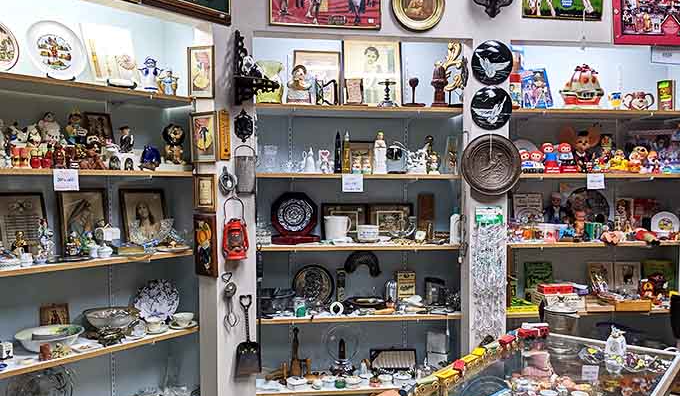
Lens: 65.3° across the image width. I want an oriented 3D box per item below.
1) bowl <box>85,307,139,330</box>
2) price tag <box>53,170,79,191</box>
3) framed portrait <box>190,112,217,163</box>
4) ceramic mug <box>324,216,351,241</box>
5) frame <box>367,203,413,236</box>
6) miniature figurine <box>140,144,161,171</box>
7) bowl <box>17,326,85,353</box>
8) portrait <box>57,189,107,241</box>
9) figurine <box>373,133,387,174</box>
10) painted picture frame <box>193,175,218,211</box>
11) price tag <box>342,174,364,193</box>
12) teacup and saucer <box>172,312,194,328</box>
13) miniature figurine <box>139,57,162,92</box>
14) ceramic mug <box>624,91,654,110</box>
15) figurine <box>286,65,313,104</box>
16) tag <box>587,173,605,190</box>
[{"bbox_3d":[-1.004,0.558,2.326,0.240,0.090,0.240,2,2,42],"label":"bowl"},{"bbox_3d":[-1.026,-0.066,1.992,0.006,0.081,0.095,2,3,42],"label":"price tag"},{"bbox_3d":[-0.609,-0.269,2.386,0.162,0.222,0.020,1,2,36],"label":"framed portrait"},{"bbox_3d":[-0.010,0.162,2.750,0.140,0.129,0.113,0,2,-6],"label":"ceramic mug"},{"bbox_3d":[0.275,0.132,2.852,0.252,0.200,0.020,0,-8,-6],"label":"frame"},{"bbox_3d":[-0.831,-0.179,2.329,0.080,0.115,0.070,0,2,6],"label":"miniature figurine"},{"bbox_3d":[-1.144,0.569,2.105,0.243,0.071,0.243,0,2,0],"label":"bowl"},{"bbox_3d":[-1.102,0.103,2.295,0.020,0.281,0.211,-14,-8,41],"label":"portrait"},{"bbox_3d":[0.207,-0.232,2.700,0.068,0.224,0.060,0,2,0],"label":"figurine"},{"bbox_3d":[-0.604,-0.022,2.384,0.139,0.166,0.020,1,2,36],"label":"painted picture frame"},{"bbox_3d":[0.065,-0.073,2.616,0.106,0.092,0.006,0,2,-6],"label":"price tag"},{"bbox_3d":[-0.732,0.568,2.484,0.094,0.055,0.094,0,2,0],"label":"teacup and saucer"},{"bbox_3d":[-0.824,-0.539,2.310,0.106,0.157,0.072,-1,2,-24],"label":"miniature figurine"},{"bbox_3d":[1.603,-0.508,2.839,0.143,0.095,0.092,1,2,14],"label":"ceramic mug"},{"bbox_3d":[-0.200,-0.549,2.633,0.122,0.184,0.092,0,2,-6],"label":"figurine"},{"bbox_3d":[1.325,-0.084,2.748,0.096,0.082,0.004,0,2,-6],"label":"tag"}]

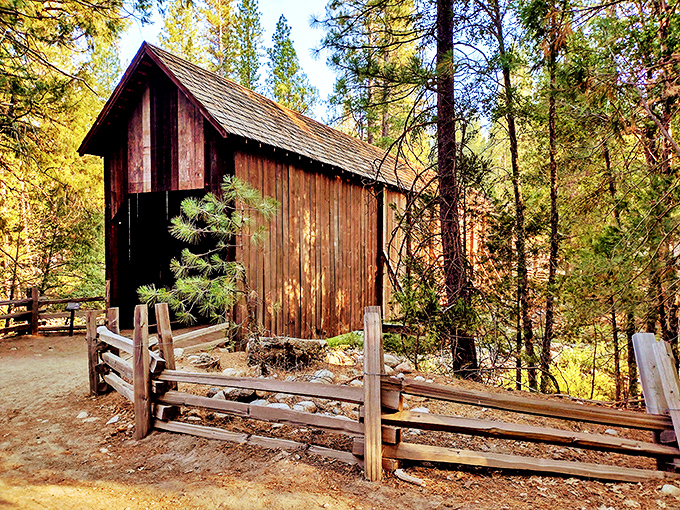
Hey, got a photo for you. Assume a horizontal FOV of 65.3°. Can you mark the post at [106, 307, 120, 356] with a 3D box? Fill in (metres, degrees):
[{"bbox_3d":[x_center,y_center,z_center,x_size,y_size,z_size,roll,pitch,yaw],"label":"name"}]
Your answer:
[{"bbox_3d":[-2.740,1.120,6.430,0.130,1.020,0.120,0,0,-12],"label":"post"}]

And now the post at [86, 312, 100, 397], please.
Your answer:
[{"bbox_3d":[-2.900,1.155,6.230,0.120,1.010,0.120,-1,0,-12],"label":"post"}]

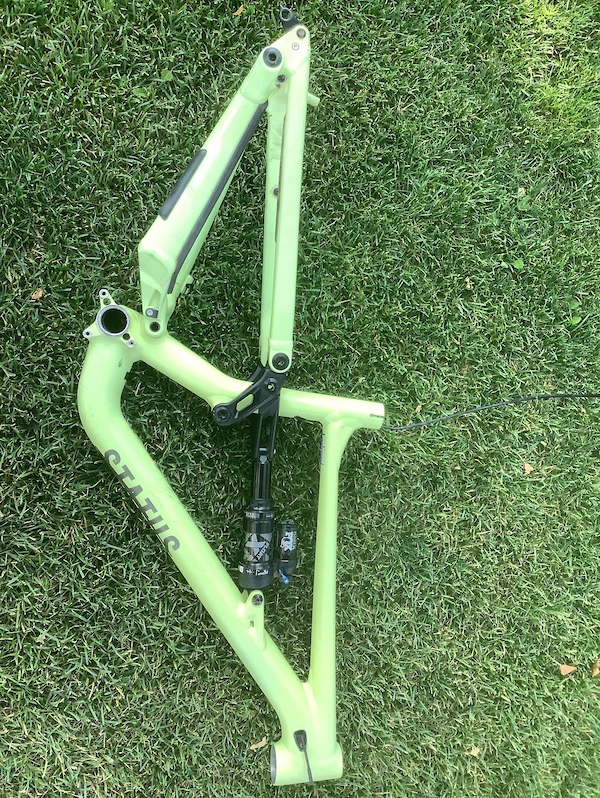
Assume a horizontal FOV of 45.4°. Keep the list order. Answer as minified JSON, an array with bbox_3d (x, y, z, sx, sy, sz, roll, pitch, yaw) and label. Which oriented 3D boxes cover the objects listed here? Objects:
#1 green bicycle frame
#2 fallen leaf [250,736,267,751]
[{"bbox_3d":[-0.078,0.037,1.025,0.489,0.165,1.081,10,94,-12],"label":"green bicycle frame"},{"bbox_3d":[-0.063,0.527,1.095,0.031,0.007,0.012,-34,101,-7],"label":"fallen leaf"}]

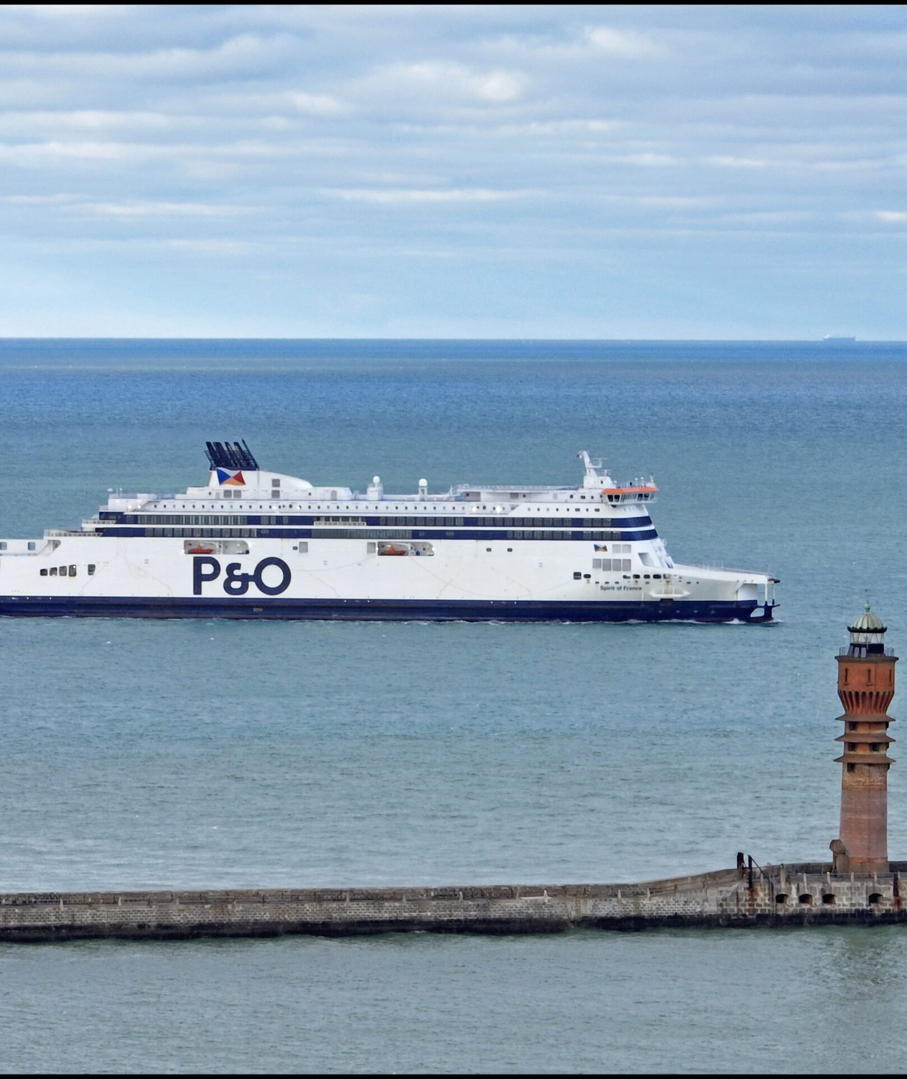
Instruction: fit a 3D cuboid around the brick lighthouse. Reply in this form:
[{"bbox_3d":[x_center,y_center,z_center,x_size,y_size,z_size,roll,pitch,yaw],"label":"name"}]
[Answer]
[{"bbox_3d":[51.512,24.811,834.484,7.800,34.000,7.800,0,2,0],"label":"brick lighthouse"}]

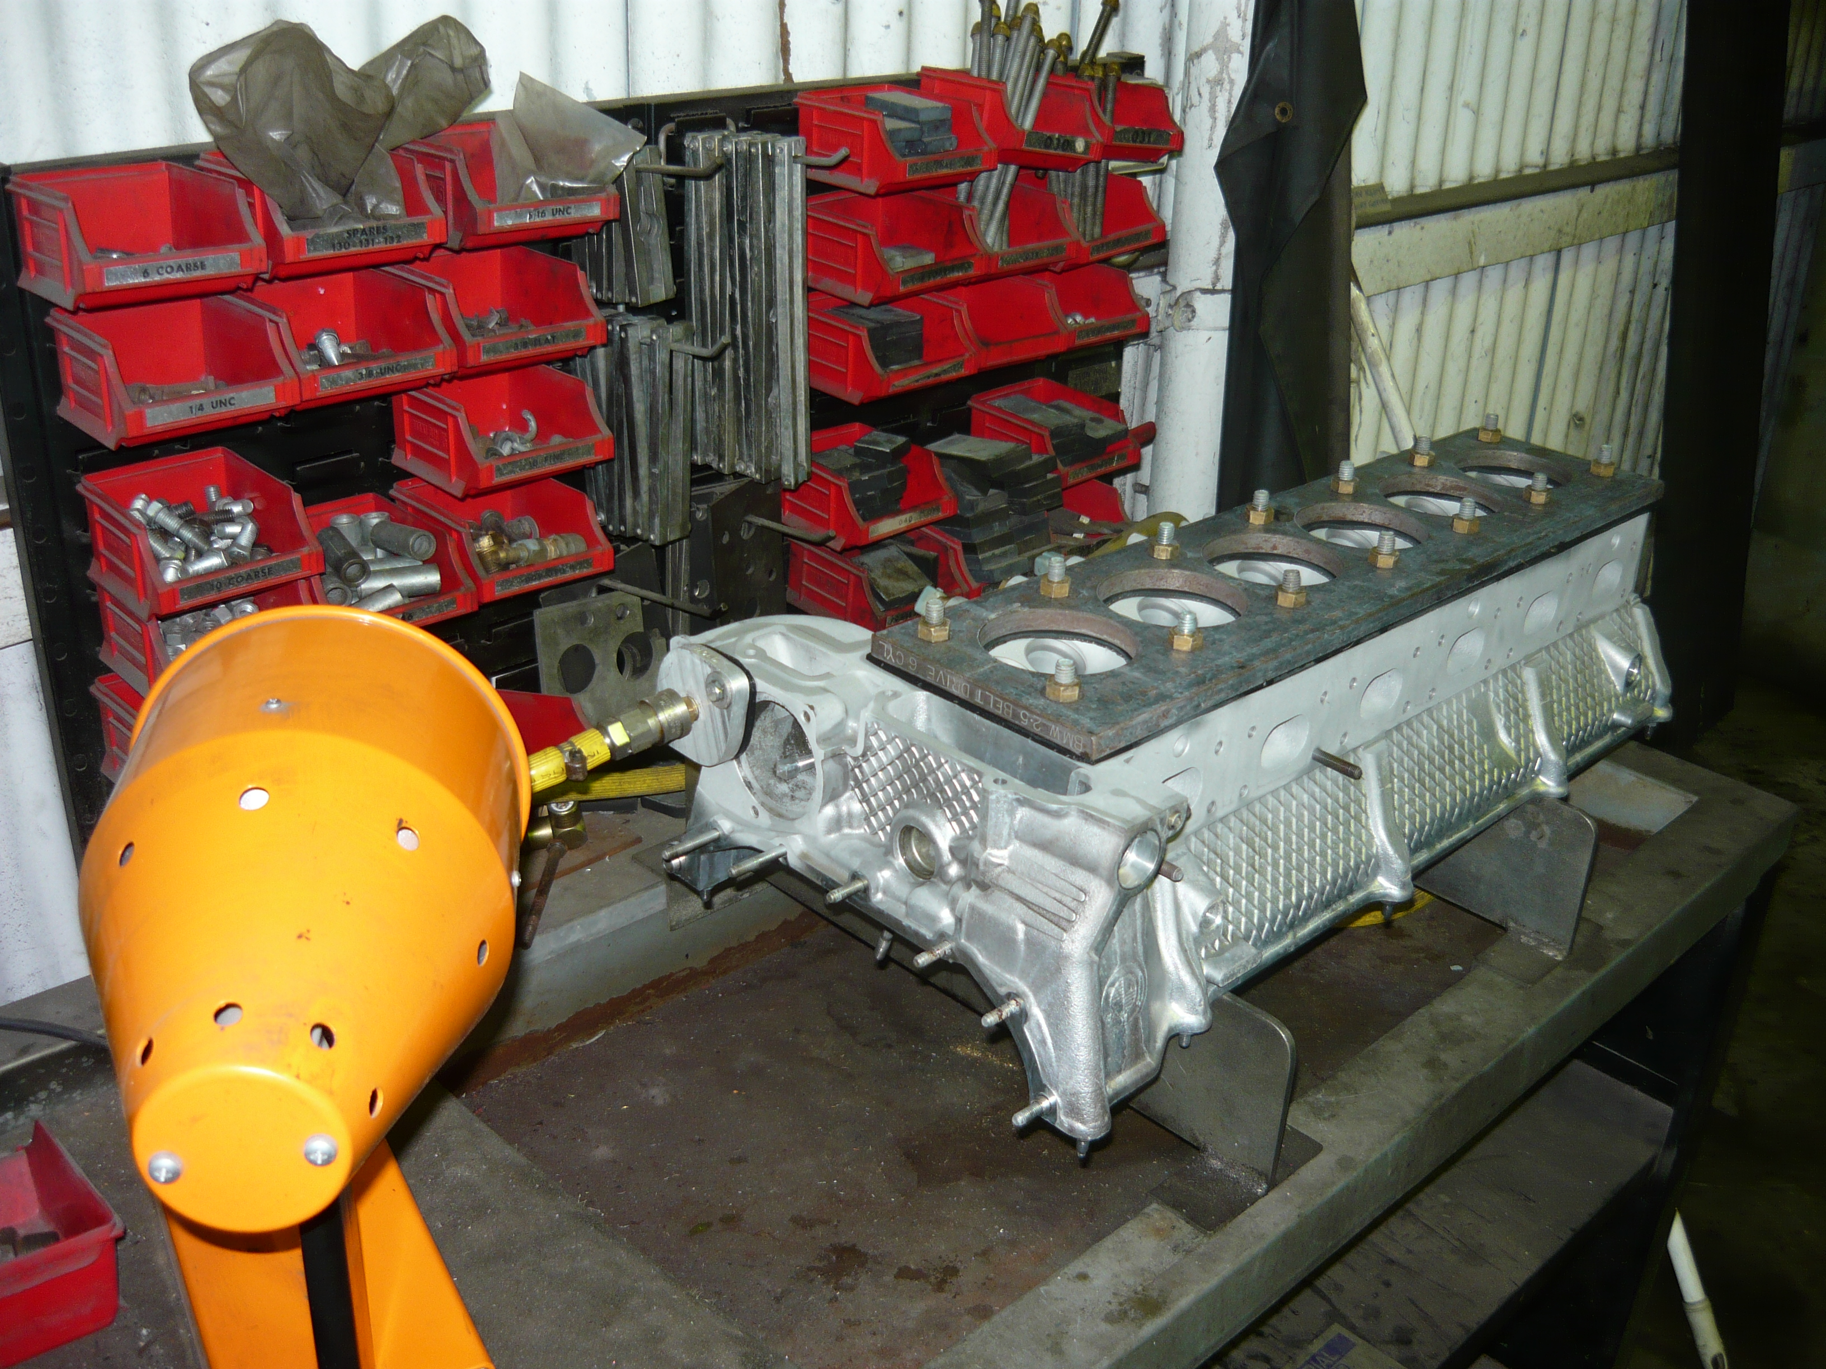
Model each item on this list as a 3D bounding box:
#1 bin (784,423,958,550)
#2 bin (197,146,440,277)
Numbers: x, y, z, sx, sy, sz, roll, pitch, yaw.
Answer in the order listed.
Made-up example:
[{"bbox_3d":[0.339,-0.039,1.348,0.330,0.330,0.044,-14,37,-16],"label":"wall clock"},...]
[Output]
[{"bbox_3d":[-0.045,-0.170,1.522,0.104,0.068,0.134,-20,33,-37],"label":"bin"},{"bbox_3d":[-0.382,-0.305,1.114,0.106,0.068,0.138,-21,32,-38],"label":"bin"}]

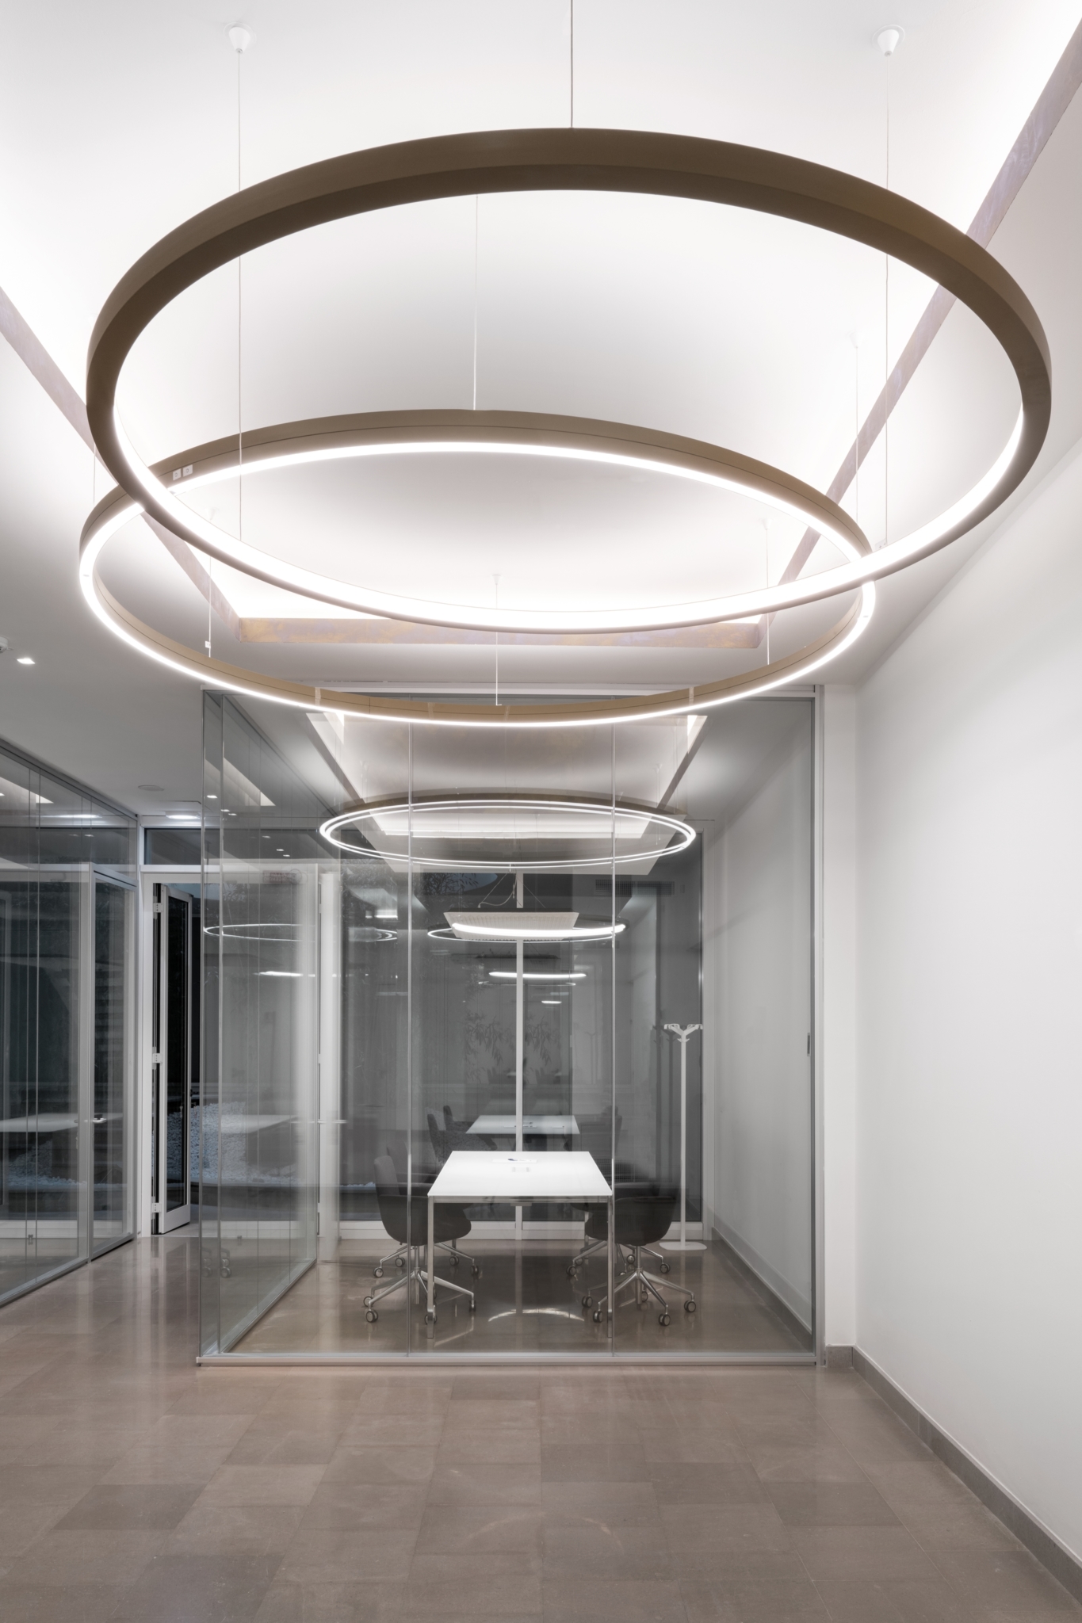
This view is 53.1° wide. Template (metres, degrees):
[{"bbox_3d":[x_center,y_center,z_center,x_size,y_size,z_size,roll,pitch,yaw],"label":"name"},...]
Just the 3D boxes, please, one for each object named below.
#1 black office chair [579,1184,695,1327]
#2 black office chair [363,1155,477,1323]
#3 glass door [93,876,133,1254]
[{"bbox_3d":[0.585,2.570,6.480,0.680,0.870,0.660,0,-6,0],"label":"black office chair"},{"bbox_3d":[-0.735,2.550,6.500,0.680,0.920,0.660,0,-6,0],"label":"black office chair"},{"bbox_3d":[-3.290,1.980,8.340,0.050,2.780,0.800,0,-6,0],"label":"glass door"}]

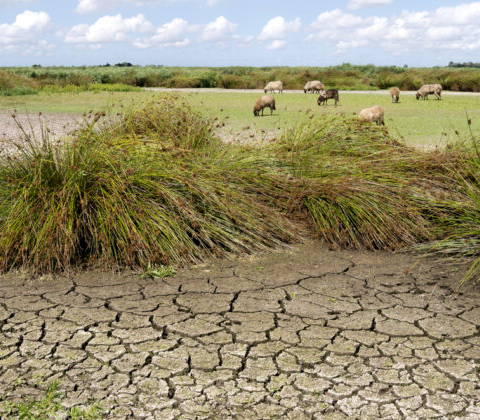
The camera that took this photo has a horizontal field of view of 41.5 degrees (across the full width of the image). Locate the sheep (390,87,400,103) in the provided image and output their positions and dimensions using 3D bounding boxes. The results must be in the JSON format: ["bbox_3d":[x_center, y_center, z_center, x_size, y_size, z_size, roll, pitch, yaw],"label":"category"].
[{"bbox_3d":[7.275,-5.388,29.658,0.400,0.680,1.050,1,13,5],"label":"sheep"}]

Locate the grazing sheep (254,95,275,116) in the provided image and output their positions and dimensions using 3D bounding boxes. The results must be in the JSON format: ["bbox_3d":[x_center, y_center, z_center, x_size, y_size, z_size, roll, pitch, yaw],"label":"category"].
[{"bbox_3d":[0.834,-3.536,21.455,0.380,0.670,1.000,11,16,39],"label":"grazing sheep"}]

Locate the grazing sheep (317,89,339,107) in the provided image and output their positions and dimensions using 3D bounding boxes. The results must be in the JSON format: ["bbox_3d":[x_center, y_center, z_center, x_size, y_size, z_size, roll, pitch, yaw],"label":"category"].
[{"bbox_3d":[3.803,-4.794,27.019,1.000,0.680,0.380,5,13,19],"label":"grazing sheep"}]

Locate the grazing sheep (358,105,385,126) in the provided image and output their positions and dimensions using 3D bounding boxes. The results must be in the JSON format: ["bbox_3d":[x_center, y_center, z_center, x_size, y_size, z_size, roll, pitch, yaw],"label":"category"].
[{"bbox_3d":[3.278,-2.326,16.063,1.000,0.680,0.400,-11,17,-39],"label":"grazing sheep"}]

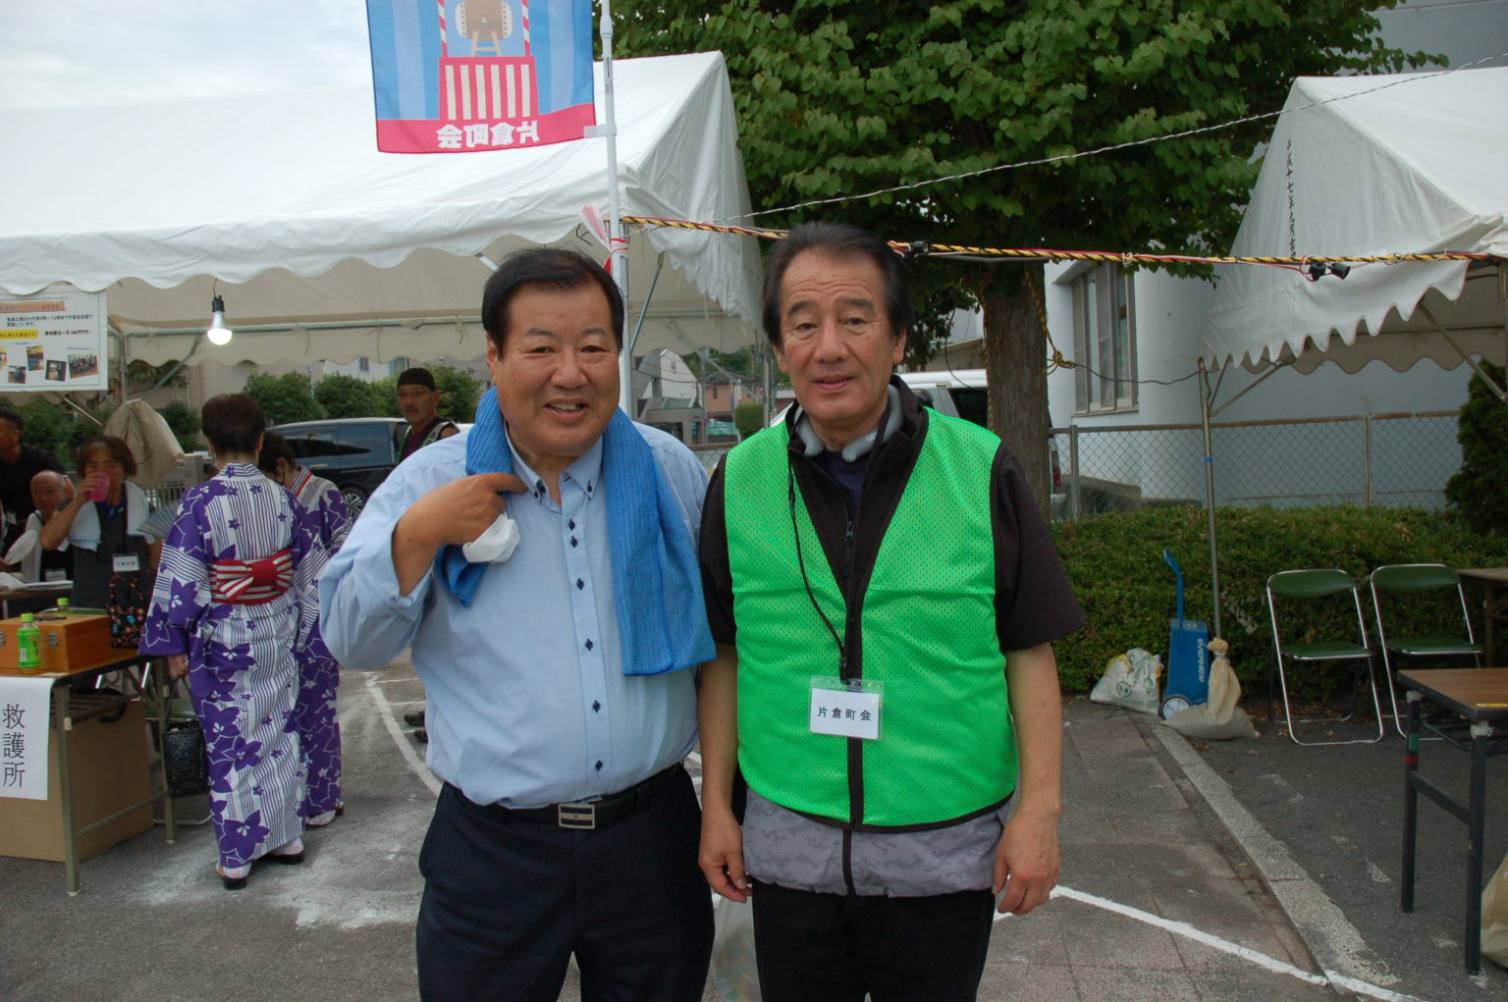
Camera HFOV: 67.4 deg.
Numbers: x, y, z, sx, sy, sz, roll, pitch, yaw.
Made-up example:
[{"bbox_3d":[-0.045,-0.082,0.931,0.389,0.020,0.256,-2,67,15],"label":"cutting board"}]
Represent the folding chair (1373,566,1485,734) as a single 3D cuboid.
[{"bbox_3d":[3.175,0.705,5.328,0.425,0.760,0.450,-1,3,6],"label":"folding chair"}]

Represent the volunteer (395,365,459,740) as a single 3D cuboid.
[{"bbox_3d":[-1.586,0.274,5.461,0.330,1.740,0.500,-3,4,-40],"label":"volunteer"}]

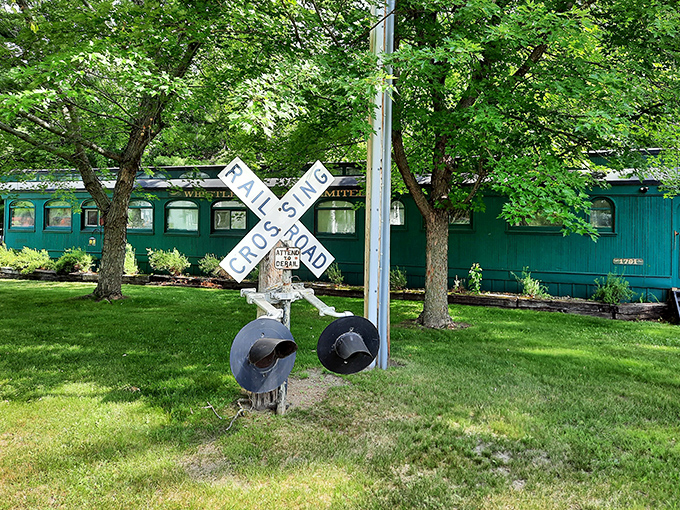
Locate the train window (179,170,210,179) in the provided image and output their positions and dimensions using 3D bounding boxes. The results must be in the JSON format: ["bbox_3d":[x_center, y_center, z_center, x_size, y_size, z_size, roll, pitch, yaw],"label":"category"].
[{"bbox_3d":[-4.342,-2.397,14.688,1.128,0.253,0.100,2,2,19],"label":"train window"}]

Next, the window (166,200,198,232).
[{"bbox_3d":[-4.499,-1.085,14.044,1.139,0.940,0.120,2,2,19],"label":"window"}]

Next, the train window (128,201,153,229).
[{"bbox_3d":[-5.963,-1.154,14.551,1.187,0.944,0.120,2,2,19],"label":"train window"}]

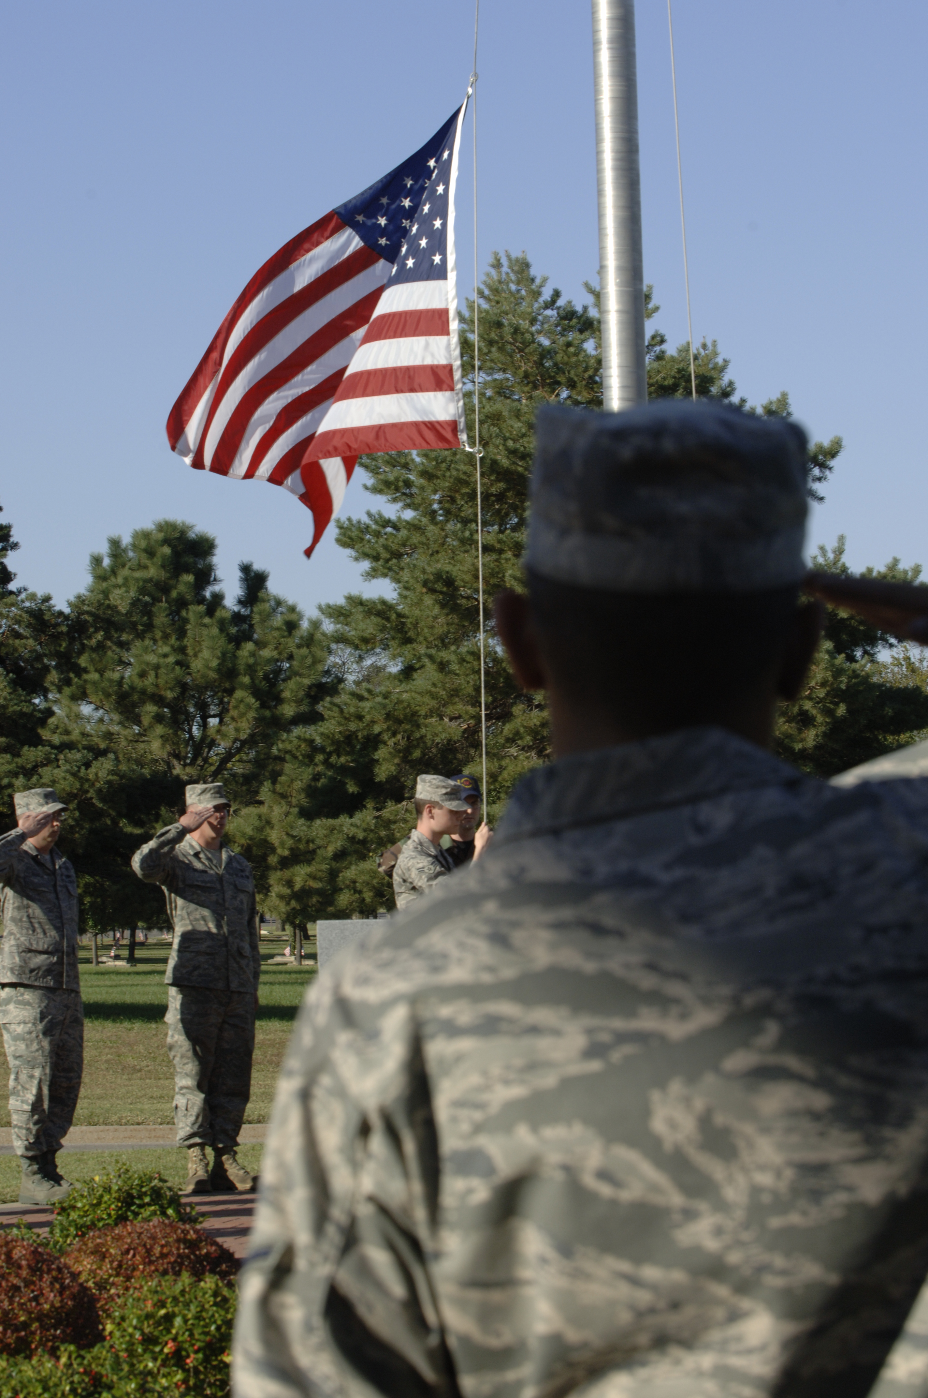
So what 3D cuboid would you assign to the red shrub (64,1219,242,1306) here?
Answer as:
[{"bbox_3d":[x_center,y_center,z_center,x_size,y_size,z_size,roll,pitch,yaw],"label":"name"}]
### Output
[{"bbox_3d":[-0.918,1.738,13.800,0.570,0.410,0.550,-2,-2,0],"label":"red shrub"}]

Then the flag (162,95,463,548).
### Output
[{"bbox_3d":[-0.656,-1.647,20.800,1.350,2.000,0.800,-2,-2,0],"label":"flag"}]

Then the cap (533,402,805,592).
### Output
[{"bbox_3d":[0.130,-0.130,2.970,0.183,0.125,0.255,1,3,-4],"label":"cap"}]

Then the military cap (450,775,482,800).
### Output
[{"bbox_3d":[0.008,0.411,21.500,0.175,0.140,0.265,-1,-2,-17],"label":"military cap"}]

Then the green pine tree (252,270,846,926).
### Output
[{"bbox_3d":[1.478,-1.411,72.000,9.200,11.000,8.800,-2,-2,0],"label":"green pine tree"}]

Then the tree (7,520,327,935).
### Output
[{"bbox_3d":[-4.604,0.634,72.000,5.000,6.900,4.900,-2,-2,0],"label":"tree"}]

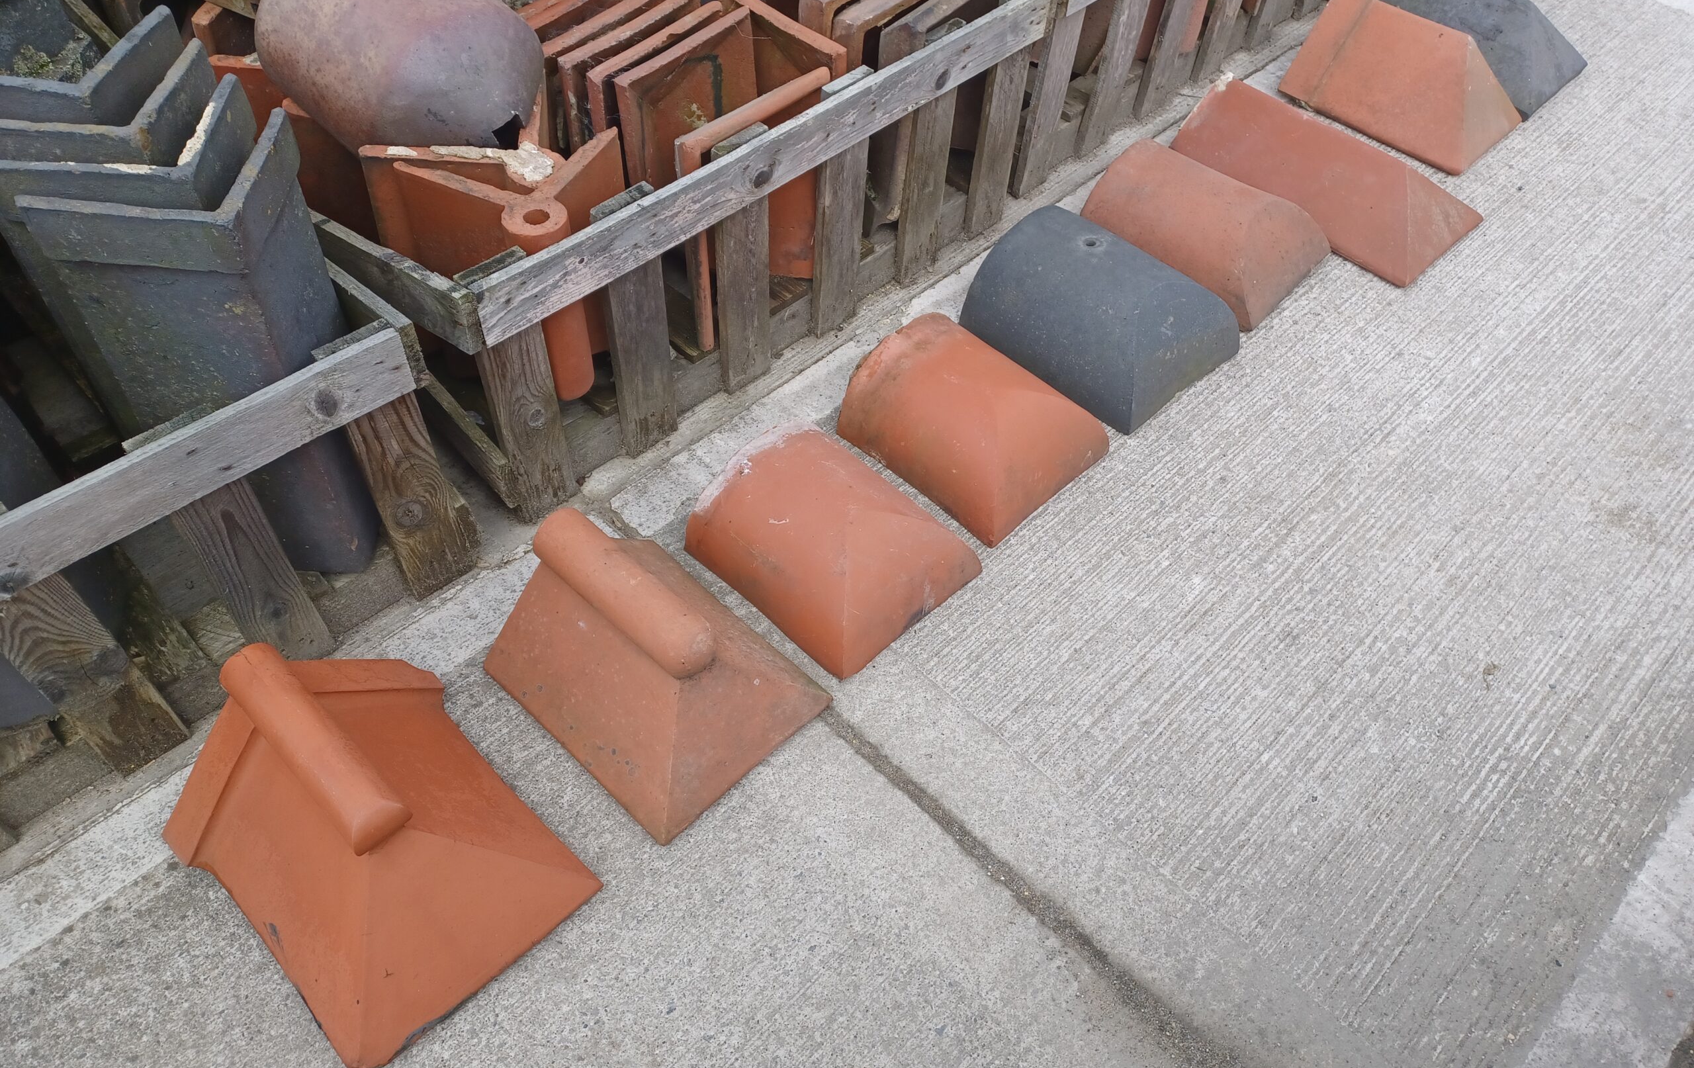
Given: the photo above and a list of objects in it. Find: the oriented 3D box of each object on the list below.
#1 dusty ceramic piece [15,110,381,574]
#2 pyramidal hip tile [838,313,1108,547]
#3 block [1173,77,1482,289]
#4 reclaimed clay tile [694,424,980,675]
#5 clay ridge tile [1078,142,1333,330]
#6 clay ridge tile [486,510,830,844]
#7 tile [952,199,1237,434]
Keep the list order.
[{"bbox_3d":[-0.607,-0.158,1.268,0.244,0.460,0.163,-34,57,-32],"label":"dusty ceramic piece"},{"bbox_3d":[0.175,-0.166,1.607,0.278,0.123,0.251,38,57,26],"label":"pyramidal hip tile"},{"bbox_3d":[0.828,-0.623,2.059,0.273,0.109,0.454,-35,59,-29],"label":"block"},{"bbox_3d":[-0.011,-0.009,1.462,0.273,0.116,0.247,38,57,26],"label":"reclaimed clay tile"},{"bbox_3d":[0.580,-0.507,1.945,0.329,0.104,0.250,36,56,25],"label":"clay ridge tile"},{"bbox_3d":[-0.208,0.116,1.314,0.310,0.155,0.248,37,56,25],"label":"clay ridge tile"},{"bbox_3d":[0.377,-0.336,1.762,0.274,0.134,0.319,-35,59,-29],"label":"tile"}]

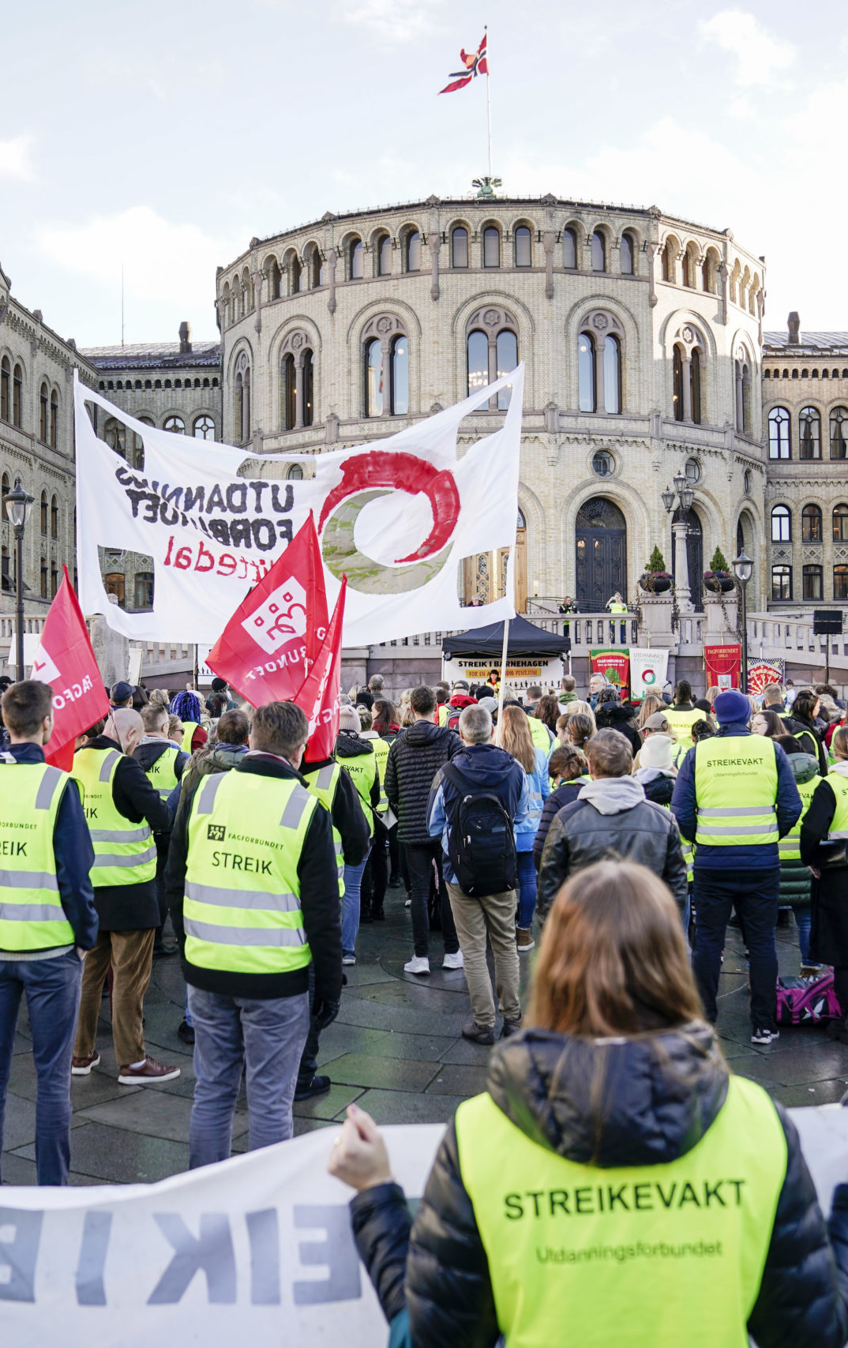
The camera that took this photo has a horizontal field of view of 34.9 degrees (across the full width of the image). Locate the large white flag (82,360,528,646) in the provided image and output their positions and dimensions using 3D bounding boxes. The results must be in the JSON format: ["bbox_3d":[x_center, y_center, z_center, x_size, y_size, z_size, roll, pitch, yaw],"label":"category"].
[{"bbox_3d":[-0.830,-1.077,8.800,2.920,1.820,0.300,-1,-1,4],"label":"large white flag"}]

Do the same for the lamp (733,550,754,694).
[{"bbox_3d":[8.805,-0.867,36.941,0.600,5.200,0.600,-1,-1,0],"label":"lamp"}]

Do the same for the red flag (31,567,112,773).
[{"bbox_3d":[-1.631,-0.018,6.200,0.480,0.980,0.280,0,-1,10],"label":"red flag"}]

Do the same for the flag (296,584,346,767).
[{"bbox_3d":[-0.422,-0.010,5.500,0.270,0.770,0.250,-1,-1,0],"label":"flag"}]

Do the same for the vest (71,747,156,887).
[{"bbox_3d":[-1.511,0.678,6.400,0.480,0.660,0.340,-1,-1,36],"label":"vest"}]

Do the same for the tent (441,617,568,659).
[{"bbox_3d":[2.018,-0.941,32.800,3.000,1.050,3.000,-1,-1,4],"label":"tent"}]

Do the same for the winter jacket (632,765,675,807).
[{"bbox_3d":[1.369,0.872,7.892,0.470,0.680,0.340,-1,-1,0],"label":"winter jacket"}]

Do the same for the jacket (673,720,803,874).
[{"bbox_3d":[1.648,0.644,7.050,0.660,0.770,0.360,-1,-1,5],"label":"jacket"}]

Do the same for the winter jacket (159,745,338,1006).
[{"bbox_3d":[-0.551,0.652,4.330,0.570,0.790,0.340,-1,-1,20],"label":"winter jacket"}]

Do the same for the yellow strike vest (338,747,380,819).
[{"bbox_3d":[-0.506,0.776,8.900,0.430,0.570,0.290,0,-1,4],"label":"yellow strike vest"}]

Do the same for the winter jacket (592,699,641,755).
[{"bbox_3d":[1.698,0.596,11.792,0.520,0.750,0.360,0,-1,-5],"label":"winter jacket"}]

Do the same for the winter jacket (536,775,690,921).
[{"bbox_3d":[0.700,0.706,5.000,0.540,0.660,0.310,0,-1,5],"label":"winter jacket"}]

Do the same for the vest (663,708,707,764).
[{"bbox_3d":[2.514,0.617,13.000,0.450,0.570,0.310,-1,-1,2],"label":"vest"}]

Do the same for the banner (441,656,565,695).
[{"bbox_3d":[1.953,0.097,33.000,3.000,1.080,0.060,-1,-1,0],"label":"banner"}]

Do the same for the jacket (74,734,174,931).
[{"bbox_3d":[-1.462,0.747,6.350,0.500,0.920,0.400,-1,-1,30],"label":"jacket"}]

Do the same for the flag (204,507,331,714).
[{"bbox_3d":[-0.739,-0.303,6.400,0.600,0.940,0.250,-1,-1,0],"label":"flag"}]

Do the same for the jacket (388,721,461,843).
[{"bbox_3d":[0.010,0.700,8.850,0.520,0.800,0.340,-1,-1,5],"label":"jacket"}]

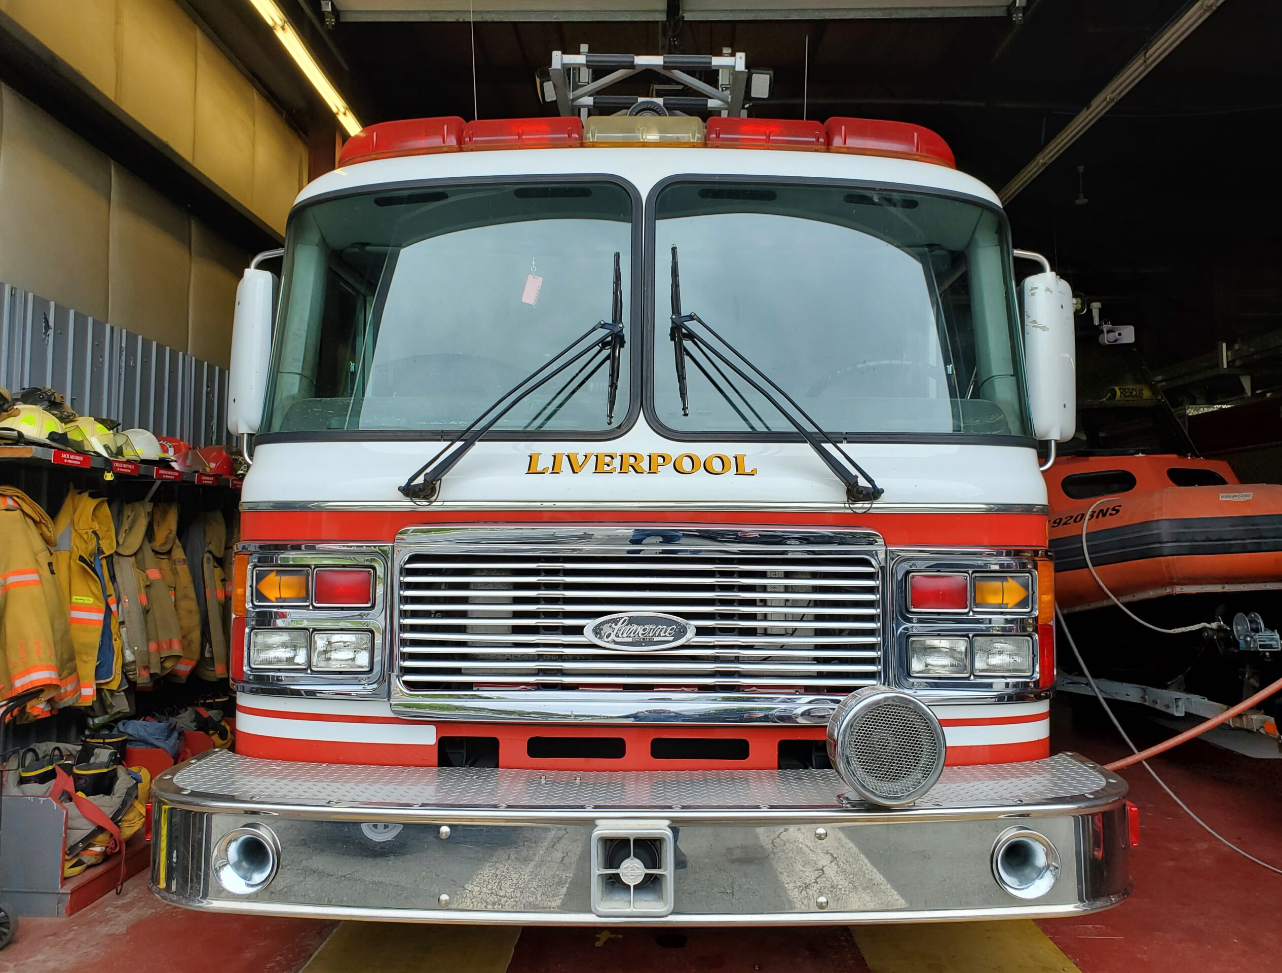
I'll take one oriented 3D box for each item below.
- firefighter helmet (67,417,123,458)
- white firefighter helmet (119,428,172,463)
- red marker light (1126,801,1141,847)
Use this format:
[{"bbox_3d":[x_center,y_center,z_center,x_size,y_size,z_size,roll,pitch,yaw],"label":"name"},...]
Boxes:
[{"bbox_3d":[-2.469,-0.222,4.400,0.330,0.185,0.260,1,-3,-8],"label":"firefighter helmet"},{"bbox_3d":[-2.495,-0.210,4.920,0.265,0.185,0.330,-1,-4,27],"label":"white firefighter helmet"},{"bbox_3d":[1.317,0.910,2.630,0.032,0.116,0.070,0,-3,3],"label":"red marker light"}]

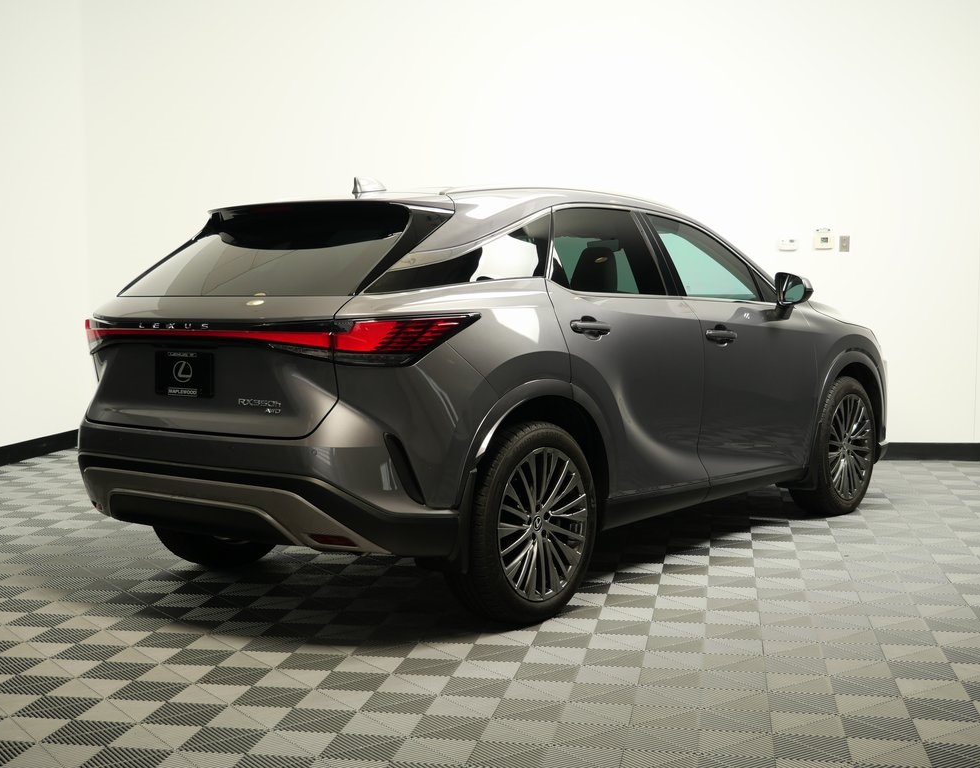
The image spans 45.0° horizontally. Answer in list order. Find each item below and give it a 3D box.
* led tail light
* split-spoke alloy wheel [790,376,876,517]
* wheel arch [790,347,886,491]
[{"bbox_3d":[-0.933,-0.178,4.452,1.790,0.175,0.610,2,5,40],"label":"led tail light"},{"bbox_3d":[1.930,0.345,6.638,0.240,0.755,0.755,2,5,40],"label":"split-spoke alloy wheel"},{"bbox_3d":[1.932,0.119,6.535,0.160,0.600,1.080,2,5,40],"label":"wheel arch"}]

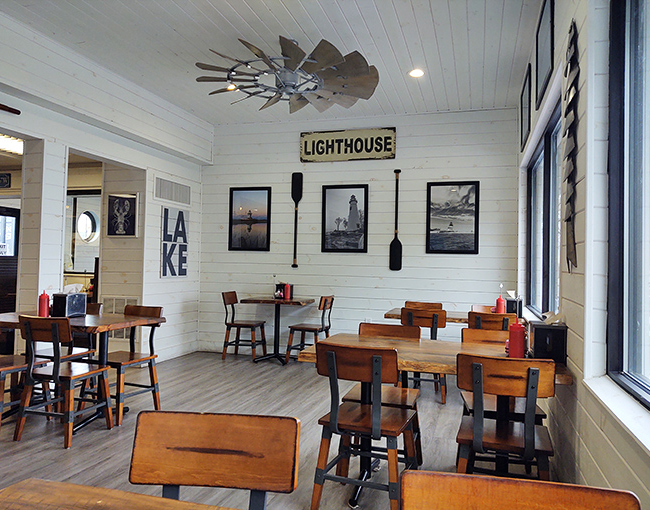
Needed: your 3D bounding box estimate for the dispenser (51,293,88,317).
[{"bbox_3d":[-2.024,0.397,4.206,0.137,0.175,0.210,1,-1,16],"label":"dispenser"}]

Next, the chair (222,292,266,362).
[{"bbox_3d":[-1.028,0.904,6.803,0.475,0.830,0.420,1,-1,14],"label":"chair"}]

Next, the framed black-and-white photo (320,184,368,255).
[{"bbox_3d":[0.246,-0.452,6.626,0.587,0.845,0.027,1,-1,16],"label":"framed black-and-white photo"}]

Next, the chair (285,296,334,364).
[{"bbox_3d":[-0.182,0.915,6.492,0.500,0.820,0.450,1,-1,23],"label":"chair"}]

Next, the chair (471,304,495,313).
[{"bbox_3d":[1.611,0.918,5.129,0.410,0.825,0.475,1,-1,16],"label":"chair"}]

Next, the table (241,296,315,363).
[{"bbox_3d":[-0.595,0.966,6.687,0.803,0.763,0.557,1,-1,16],"label":"table"}]

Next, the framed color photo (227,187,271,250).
[{"bbox_3d":[-1.008,-0.483,7.130,0.601,0.860,0.030,1,-1,16],"label":"framed color photo"}]

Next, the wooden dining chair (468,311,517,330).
[{"bbox_3d":[1.461,0.903,4.627,0.410,0.825,0.475,1,-2,18],"label":"wooden dining chair"}]

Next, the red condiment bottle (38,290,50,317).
[{"bbox_3d":[-2.266,0.402,4.278,0.080,0.219,0.080,1,-1,16],"label":"red condiment bottle"}]

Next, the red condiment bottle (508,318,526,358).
[{"bbox_3d":[0.980,0.430,2.711,0.080,0.219,0.080,1,-1,16],"label":"red condiment bottle"}]

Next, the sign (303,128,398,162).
[{"bbox_3d":[0.280,-1.373,6.667,1.218,0.388,0.030,1,-1,16],"label":"sign"}]

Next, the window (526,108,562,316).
[{"bbox_3d":[1.640,-0.215,4.060,0.100,1.440,2.840,1,-1,16],"label":"window"}]

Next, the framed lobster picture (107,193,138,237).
[{"bbox_3d":[-2.326,-0.456,6.091,0.400,0.510,0.035,1,-1,16],"label":"framed lobster picture"}]

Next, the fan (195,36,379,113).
[{"bbox_3d":[-0.306,-1.580,4.472,1.520,0.420,1.520,1,-1,16],"label":"fan"}]

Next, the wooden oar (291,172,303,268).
[{"bbox_3d":[-0.370,-0.445,6.799,0.150,1.228,0.035,1,-1,16],"label":"wooden oar"}]

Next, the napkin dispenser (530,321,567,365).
[{"bbox_3d":[1.049,0.413,2.495,0.140,0.180,0.190,1,-1,16],"label":"napkin dispenser"}]

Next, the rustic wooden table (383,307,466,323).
[{"bbox_3d":[1.305,0.979,5.426,1.320,0.754,0.837,1,-1,16],"label":"rustic wooden table"}]

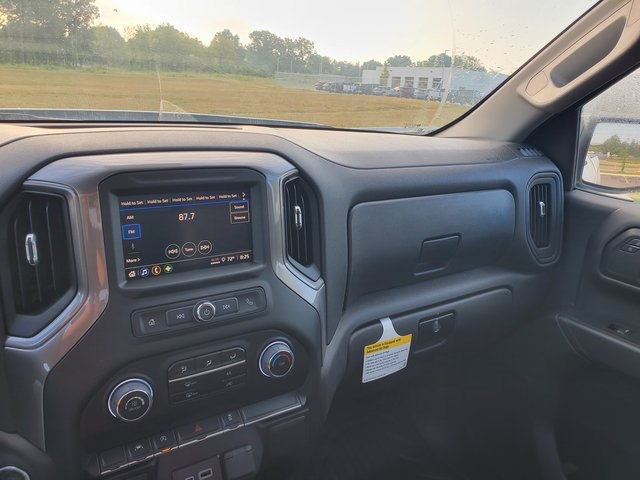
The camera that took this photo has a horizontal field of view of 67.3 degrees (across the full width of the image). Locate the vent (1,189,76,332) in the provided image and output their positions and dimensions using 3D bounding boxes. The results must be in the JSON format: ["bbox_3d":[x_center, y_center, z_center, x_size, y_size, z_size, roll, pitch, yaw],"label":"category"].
[{"bbox_3d":[-0.287,0.022,0.493,0.060,0.145,0.035,-7,9,-33],"label":"vent"}]

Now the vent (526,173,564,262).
[{"bbox_3d":[0.439,-0.043,0.960,0.097,0.172,0.035,-3,7,-23],"label":"vent"}]

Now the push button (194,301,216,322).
[{"bbox_3d":[-0.133,0.084,0.561,0.022,0.022,0.012,-7,6,-33],"label":"push button"}]

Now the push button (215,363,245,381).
[{"bbox_3d":[-0.112,0.161,0.588,0.042,0.013,0.008,-7,9,-33],"label":"push button"}]

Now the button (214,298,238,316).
[{"bbox_3d":[-0.112,0.080,0.570,0.031,0.017,0.008,-7,4,-33],"label":"button"}]

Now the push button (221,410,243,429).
[{"bbox_3d":[-0.111,0.222,0.595,0.027,0.018,0.008,-7,-20,-33],"label":"push button"}]

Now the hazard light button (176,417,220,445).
[{"bbox_3d":[-0.146,0.231,0.582,0.050,0.012,0.018,-7,62,-33],"label":"hazard light button"}]

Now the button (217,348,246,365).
[{"bbox_3d":[-0.105,0.139,0.576,0.033,0.018,0.008,-7,14,-33],"label":"button"}]

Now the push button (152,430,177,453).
[{"bbox_3d":[-0.179,0.232,0.549,0.026,0.017,0.008,-7,-20,-33],"label":"push button"}]

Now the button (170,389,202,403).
[{"bbox_3d":[-0.155,0.182,0.561,0.039,0.011,0.008,-7,9,-33],"label":"button"}]

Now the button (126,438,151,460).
[{"bbox_3d":[-0.202,0.234,0.534,0.026,0.017,0.008,-7,-20,-33],"label":"button"}]

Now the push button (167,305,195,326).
[{"bbox_3d":[-0.157,0.085,0.540,0.031,0.018,0.008,-7,4,-33],"label":"push button"}]

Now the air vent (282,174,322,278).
[{"bbox_3d":[-0.029,-0.011,0.661,0.060,0.142,0.035,-7,9,-33],"label":"air vent"}]

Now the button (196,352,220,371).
[{"bbox_3d":[-0.134,0.146,0.572,0.030,0.018,0.008,-7,9,-33],"label":"button"}]

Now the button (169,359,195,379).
[{"bbox_3d":[-0.156,0.145,0.543,0.030,0.019,0.008,-7,14,-33],"label":"button"}]

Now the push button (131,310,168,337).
[{"bbox_3d":[-0.185,0.089,0.522,0.036,0.019,0.008,-7,4,-33],"label":"push button"}]

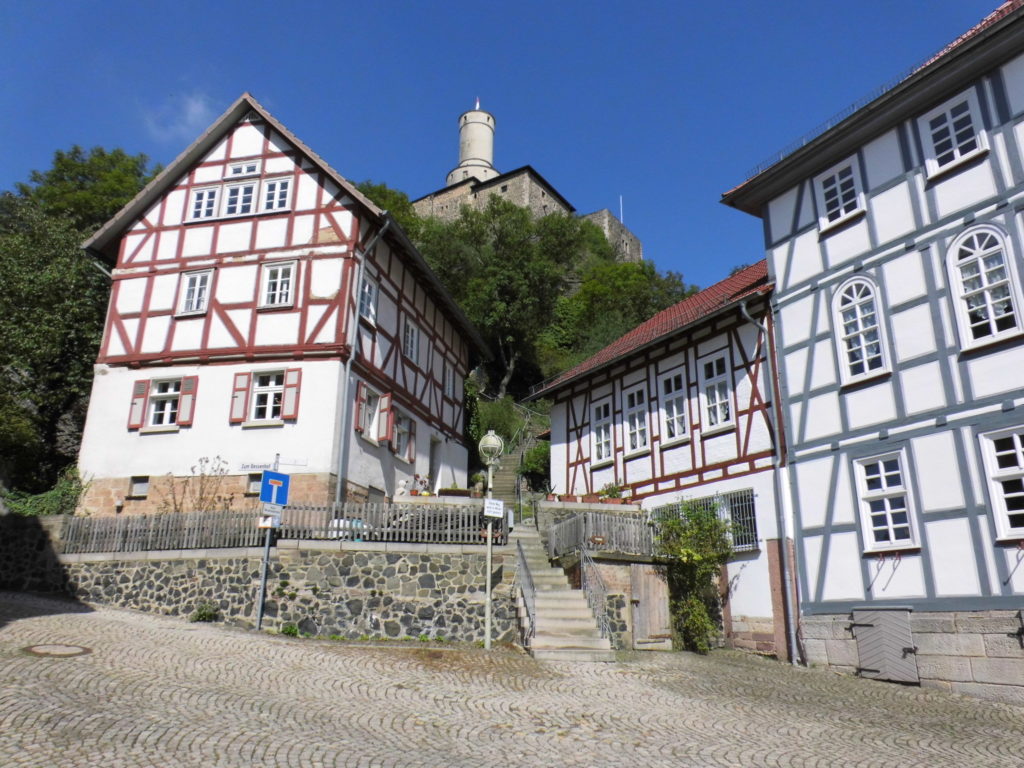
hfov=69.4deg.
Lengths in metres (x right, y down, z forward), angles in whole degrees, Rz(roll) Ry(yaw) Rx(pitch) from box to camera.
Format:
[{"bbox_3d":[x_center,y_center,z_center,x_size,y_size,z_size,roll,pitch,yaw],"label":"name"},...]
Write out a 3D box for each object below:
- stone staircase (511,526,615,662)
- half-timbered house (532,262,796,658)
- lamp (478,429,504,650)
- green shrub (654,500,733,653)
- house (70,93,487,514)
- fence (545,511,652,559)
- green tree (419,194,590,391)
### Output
[{"bbox_3d":[0.592,4.137,15.526,1.400,2.880,5.200,4,-18,-10],"label":"stone staircase"},{"bbox_3d":[6.049,1.593,19.122,7.500,10.050,9.593,9,-19,-26],"label":"half-timbered house"},{"bbox_3d":[-0.382,2.779,13.585,0.430,3.972,0.430,1,-17,0],"label":"lamp"},{"bbox_3d":[3.681,3.878,14.937,0.950,2.922,1.300,9,-19,-26],"label":"green shrub"},{"bbox_3d":[-6.138,-0.711,23.032,8.684,11.858,10.224,-3,-18,12],"label":"house"},{"bbox_3d":[2.021,3.721,17.689,1.723,0.836,3.052,5,-18,-13],"label":"fence"},{"bbox_3d":[-0.392,-4.750,39.167,8.837,11.273,8.500,1,-17,0],"label":"green tree"}]

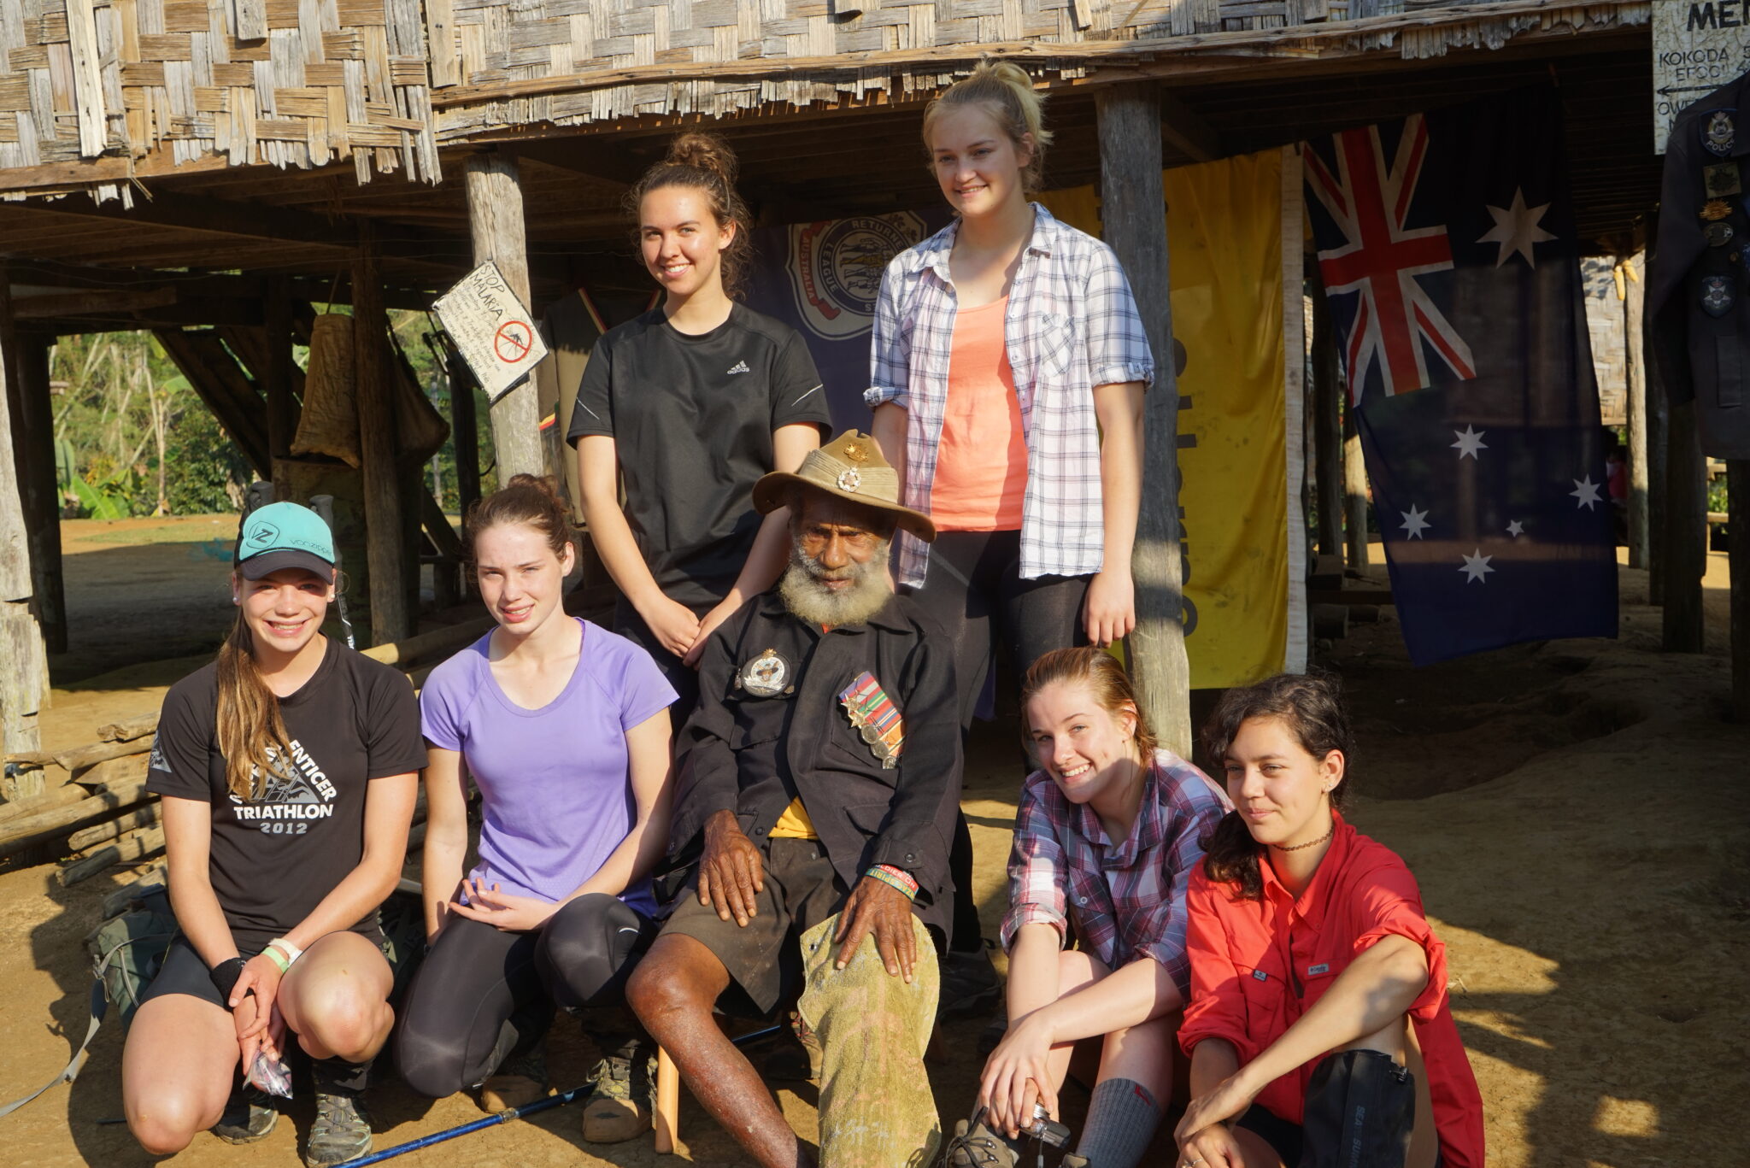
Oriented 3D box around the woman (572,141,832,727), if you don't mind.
[{"bbox_3d":[-0.285,-0.021,3.878,0.500,1.650,0.340,-1,6,12],"label":"woman"}]

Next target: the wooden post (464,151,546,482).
[{"bbox_3d":[-0.998,-0.287,5.808,0.150,1.846,0.150,-3,6,18],"label":"wooden post"}]

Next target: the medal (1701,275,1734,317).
[{"bbox_3d":[1.764,-0.602,4.270,0.077,0.088,0.012,-1,6,16],"label":"medal"}]

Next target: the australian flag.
[{"bbox_3d":[1.855,-0.654,6.450,0.950,1.780,0.120,-1,6,18],"label":"australian flag"}]

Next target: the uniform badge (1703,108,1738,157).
[{"bbox_3d":[1.767,-0.942,4.270,0.082,0.103,0.012,-1,6,16],"label":"uniform badge"}]

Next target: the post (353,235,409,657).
[{"bbox_3d":[-2.290,-0.648,9.472,0.160,1.987,0.160,-1,6,18],"label":"post"}]

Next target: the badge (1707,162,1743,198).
[{"bbox_3d":[1.774,-0.845,4.270,0.074,0.073,0.010,-1,6,16],"label":"badge"}]

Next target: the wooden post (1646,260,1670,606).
[{"bbox_3d":[3.572,-0.718,9.322,0.120,1.626,0.120,-1,6,18],"label":"wooden post"}]

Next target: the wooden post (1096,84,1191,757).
[{"bbox_3d":[0.676,-0.296,5.068,0.155,1.856,0.155,-2,6,18],"label":"wooden post"}]

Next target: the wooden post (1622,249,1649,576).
[{"bbox_3d":[4.036,-0.904,10.835,0.115,1.666,0.115,-1,6,18],"label":"wooden post"}]

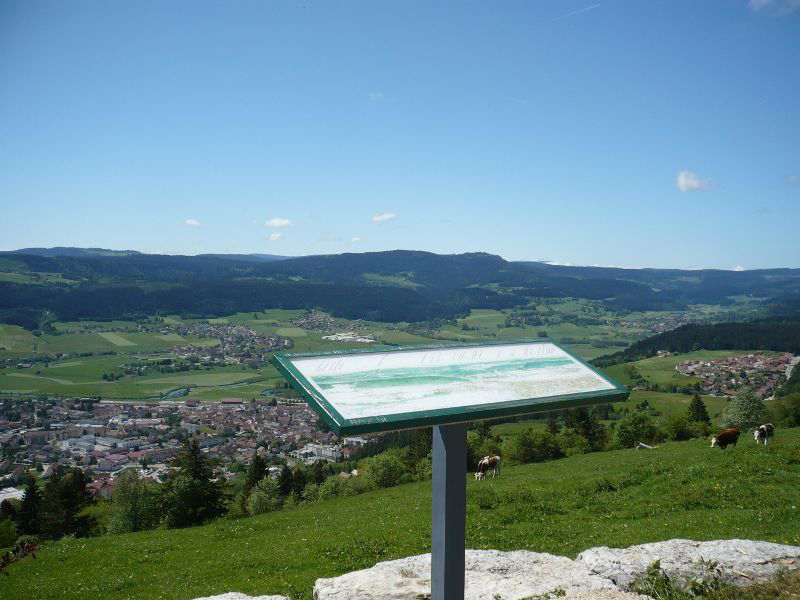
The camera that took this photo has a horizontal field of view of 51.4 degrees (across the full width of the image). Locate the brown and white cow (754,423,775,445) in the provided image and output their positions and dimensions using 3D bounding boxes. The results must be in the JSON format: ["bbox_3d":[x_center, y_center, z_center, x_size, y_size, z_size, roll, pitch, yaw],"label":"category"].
[{"bbox_3d":[24.554,9.039,56.000,0.700,1.420,2.150,2,3,42],"label":"brown and white cow"}]

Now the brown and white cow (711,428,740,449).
[{"bbox_3d":[21.517,9.209,55.000,2.150,1.400,0.720,-1,3,-28],"label":"brown and white cow"}]

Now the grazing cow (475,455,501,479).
[{"bbox_3d":[5.364,10.286,51.000,0.700,1.420,2.100,2,3,33],"label":"grazing cow"}]

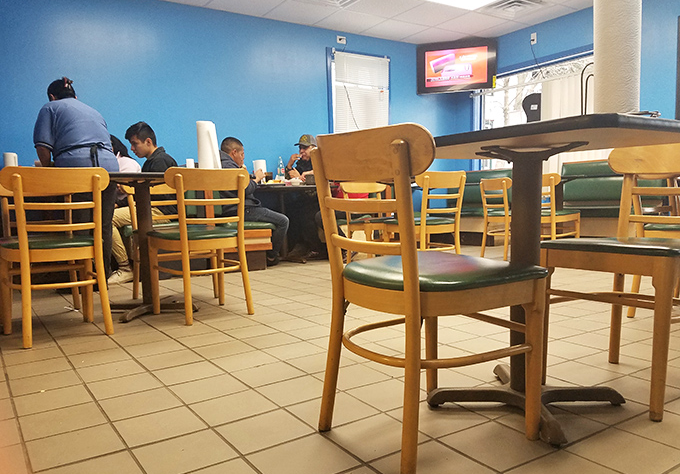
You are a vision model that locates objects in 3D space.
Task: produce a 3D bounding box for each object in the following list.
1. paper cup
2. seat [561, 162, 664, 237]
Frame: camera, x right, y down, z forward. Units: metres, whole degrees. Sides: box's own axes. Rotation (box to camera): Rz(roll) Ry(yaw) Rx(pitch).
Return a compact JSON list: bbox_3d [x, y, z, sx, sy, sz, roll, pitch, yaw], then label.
[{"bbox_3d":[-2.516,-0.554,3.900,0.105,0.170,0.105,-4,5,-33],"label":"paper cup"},{"bbox_3d":[2.639,-0.319,5.121,0.600,0.900,1.150,-4,5,-33],"label":"seat"}]

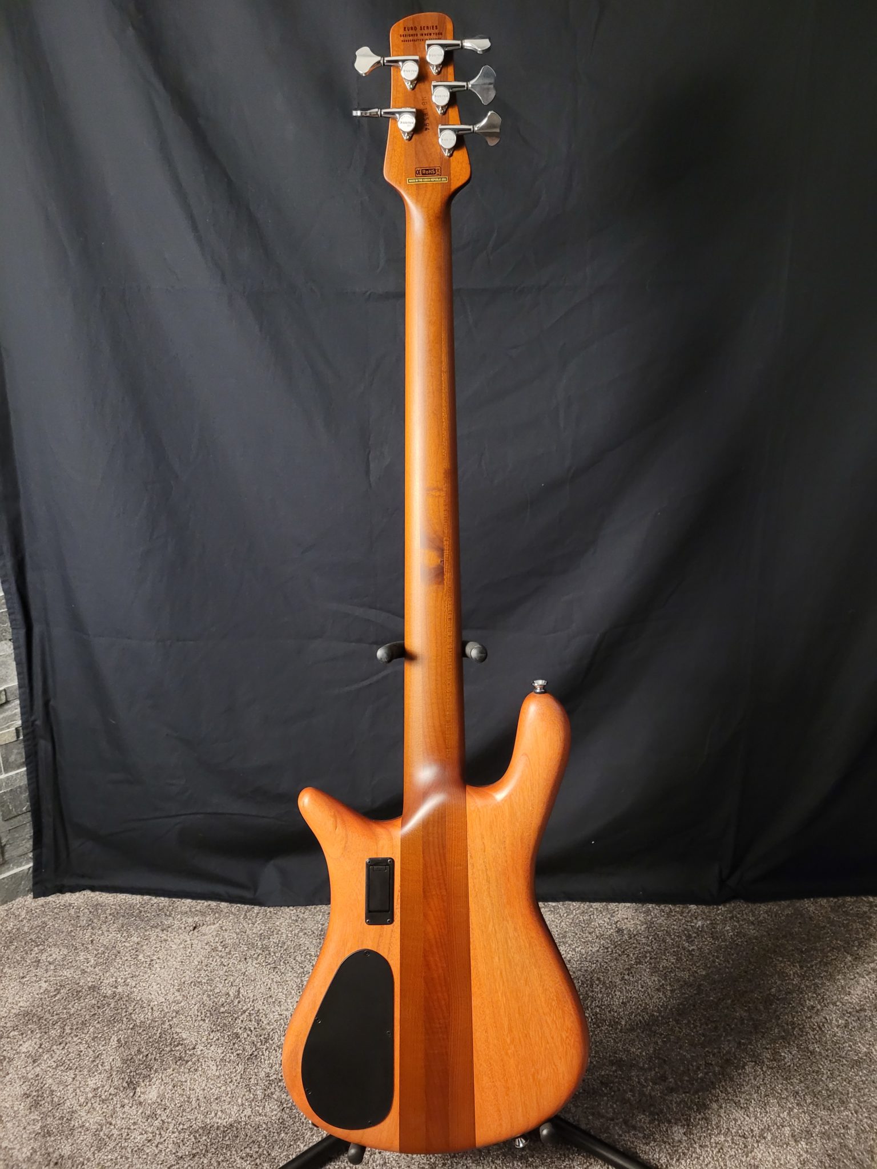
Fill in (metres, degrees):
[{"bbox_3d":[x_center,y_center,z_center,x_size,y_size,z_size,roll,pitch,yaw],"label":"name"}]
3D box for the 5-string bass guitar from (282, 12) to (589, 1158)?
[{"bbox_3d":[-0.007,0.020,0.915,0.322,1.175,0.085,-1,4,0],"label":"5-string bass guitar"}]

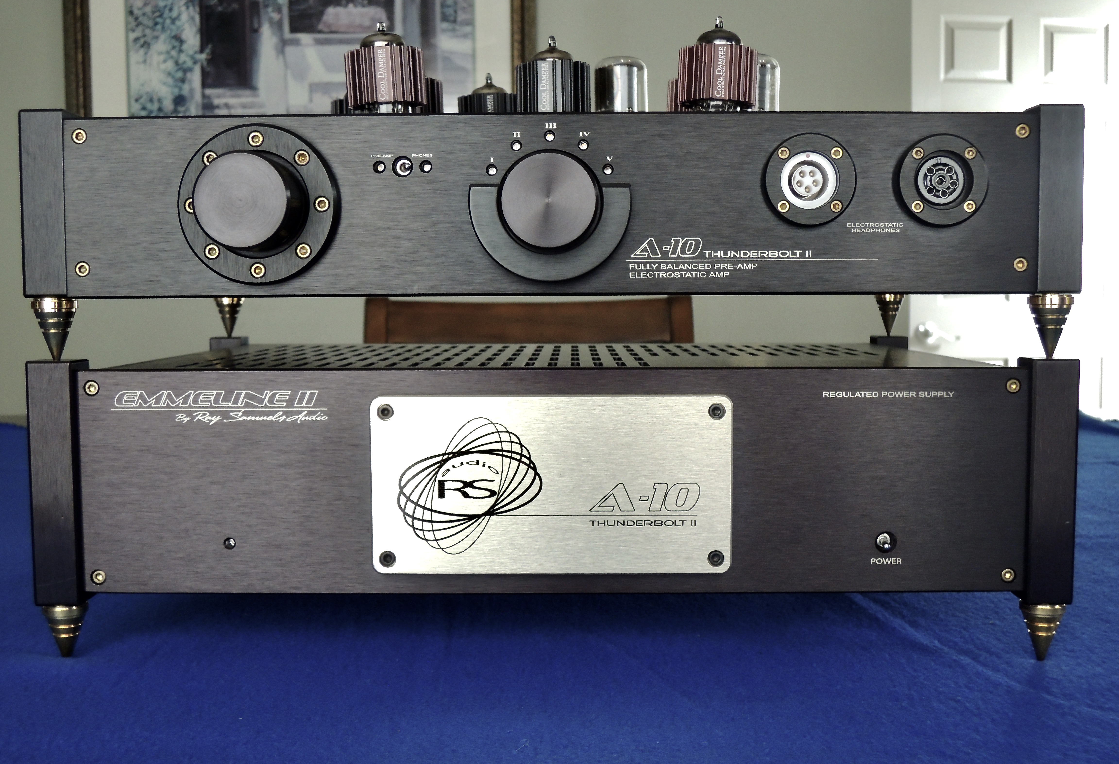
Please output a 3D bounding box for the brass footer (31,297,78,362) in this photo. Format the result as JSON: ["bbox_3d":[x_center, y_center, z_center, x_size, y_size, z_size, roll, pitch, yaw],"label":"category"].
[{"bbox_3d":[-0.218,-0.023,0.561,0.021,0.028,0.021,0,4,1],"label":"brass footer"}]

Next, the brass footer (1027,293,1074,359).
[{"bbox_3d":[0.211,-0.024,0.557,0.021,0.028,0.021,0,4,1],"label":"brass footer"}]

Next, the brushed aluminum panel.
[{"bbox_3d":[-0.004,0.044,0.560,0.156,0.077,0.006,0,4,1],"label":"brushed aluminum panel"}]

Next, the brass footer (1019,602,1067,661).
[{"bbox_3d":[0.212,0.108,0.567,0.021,0.028,0.021,0,4,1],"label":"brass footer"}]

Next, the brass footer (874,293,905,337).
[{"bbox_3d":[0.214,-0.044,0.840,0.021,0.028,0.021,0,4,1],"label":"brass footer"}]

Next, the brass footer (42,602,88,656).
[{"bbox_3d":[-0.218,0.110,0.571,0.021,0.028,0.021,0,4,1],"label":"brass footer"}]

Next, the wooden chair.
[{"bbox_3d":[-0.042,0.357,1.522,0.465,0.910,0.540,0,4,1],"label":"wooden chair"}]

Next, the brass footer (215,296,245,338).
[{"bbox_3d":[-0.215,-0.043,0.845,0.021,0.028,0.021,0,4,1],"label":"brass footer"}]

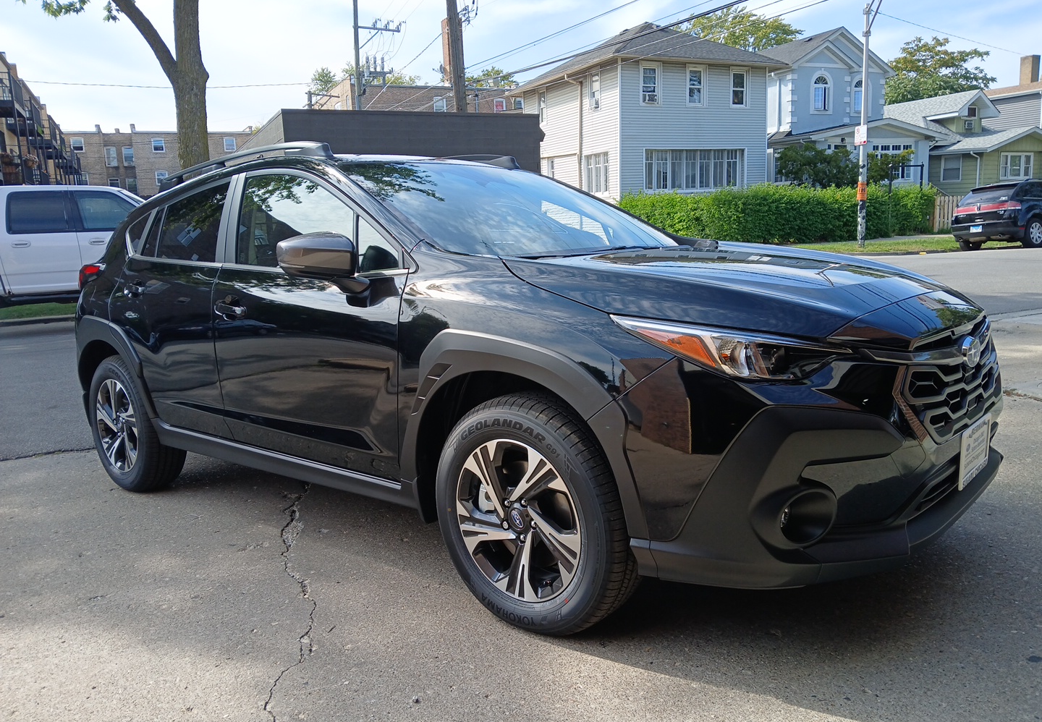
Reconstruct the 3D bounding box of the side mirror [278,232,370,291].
[{"bbox_3d":[-0.685,-0.330,2.651,0.220,0.195,0.225,4,10,40],"label":"side mirror"}]

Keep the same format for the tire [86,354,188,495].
[{"bbox_3d":[-1.976,0.312,4.036,0.694,0.697,0.230,4,10,40],"label":"tire"}]

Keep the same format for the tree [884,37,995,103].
[{"bbox_3d":[31.986,-18.002,60.298,9.000,13.614,8.800,-7,11,-24],"label":"tree"}]

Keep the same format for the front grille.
[{"bbox_3d":[1.246,0.035,2.244,0.120,0.255,0.800,4,10,40],"label":"front grille"}]

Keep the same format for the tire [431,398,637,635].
[{"bbox_3d":[0.049,0.442,2.305,0.694,0.697,0.230,4,10,40],"label":"tire"}]

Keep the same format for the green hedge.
[{"bbox_3d":[9.277,-4.986,26.713,12.900,1.830,1.300,-7,11,-24],"label":"green hedge"}]

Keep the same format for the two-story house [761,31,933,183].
[{"bbox_3d":[12.715,-10.676,37.657,7.200,8.750,11.000,-7,11,-24],"label":"two-story house"}]

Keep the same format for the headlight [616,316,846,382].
[{"bbox_3d":[0.526,-0.044,1.988,0.530,0.175,0.320,4,10,40],"label":"headlight"}]

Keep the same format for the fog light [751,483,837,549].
[{"bbox_3d":[0.658,0.375,1.875,0.135,0.145,0.155,4,10,41],"label":"fog light"}]

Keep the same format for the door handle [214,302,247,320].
[{"bbox_3d":[-1.149,-0.200,3.100,0.220,0.047,0.050,4,10,41],"label":"door handle"}]

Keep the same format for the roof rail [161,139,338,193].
[{"bbox_3d":[-1.297,-0.880,3.549,1.530,0.110,0.090,4,10,40],"label":"roof rail"}]

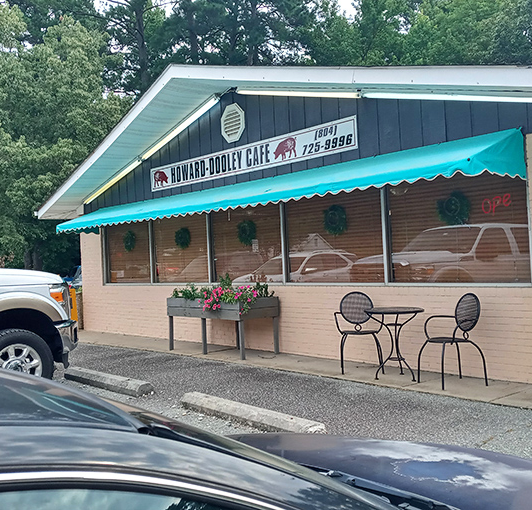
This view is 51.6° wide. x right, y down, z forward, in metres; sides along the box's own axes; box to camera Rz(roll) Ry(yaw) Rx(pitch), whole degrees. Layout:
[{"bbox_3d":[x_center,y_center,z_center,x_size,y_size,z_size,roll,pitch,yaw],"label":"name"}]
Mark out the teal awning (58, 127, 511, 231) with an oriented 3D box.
[{"bbox_3d":[-0.737,-0.802,7.904,8.235,0.552,0.906,-3,-1,44],"label":"teal awning"}]

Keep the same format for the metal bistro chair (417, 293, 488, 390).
[{"bbox_3d":[1.843,0.839,5.476,0.522,0.901,0.552,-2,-1,-16],"label":"metal bistro chair"}]

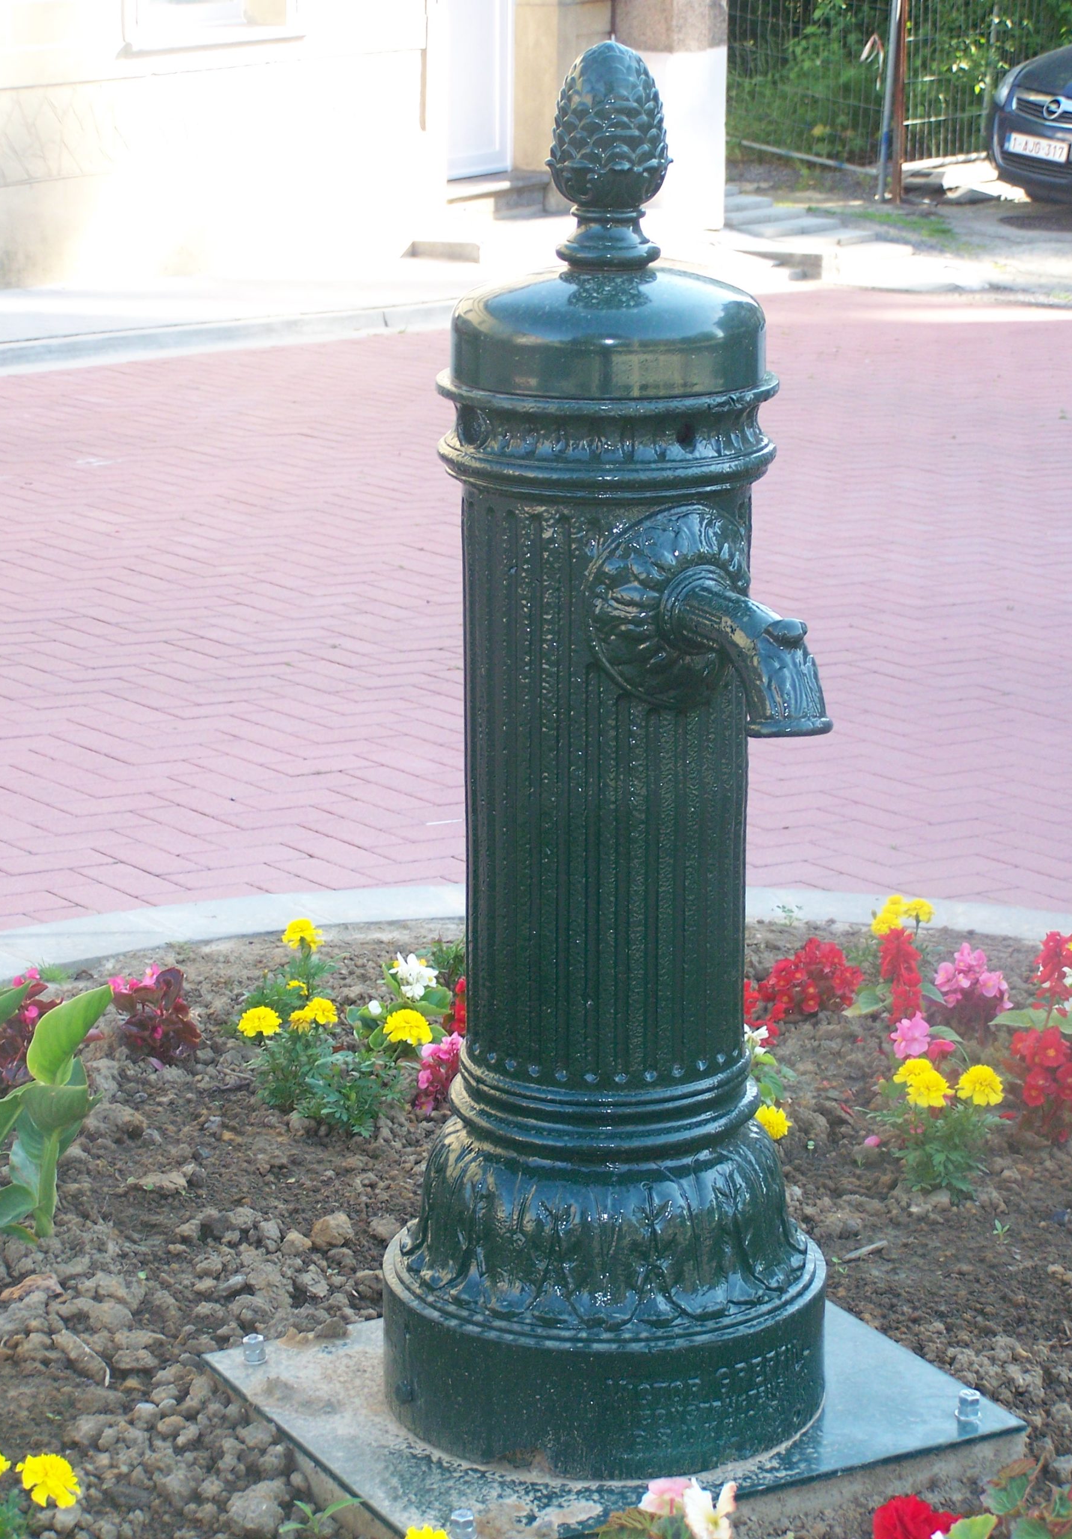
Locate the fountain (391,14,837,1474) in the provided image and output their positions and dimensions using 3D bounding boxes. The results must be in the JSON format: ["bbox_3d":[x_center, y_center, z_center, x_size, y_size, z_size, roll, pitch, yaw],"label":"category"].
[{"bbox_3d":[0.094,-0.009,3.223,0.415,1.239,0.538,-8,17,-28],"label":"fountain"}]

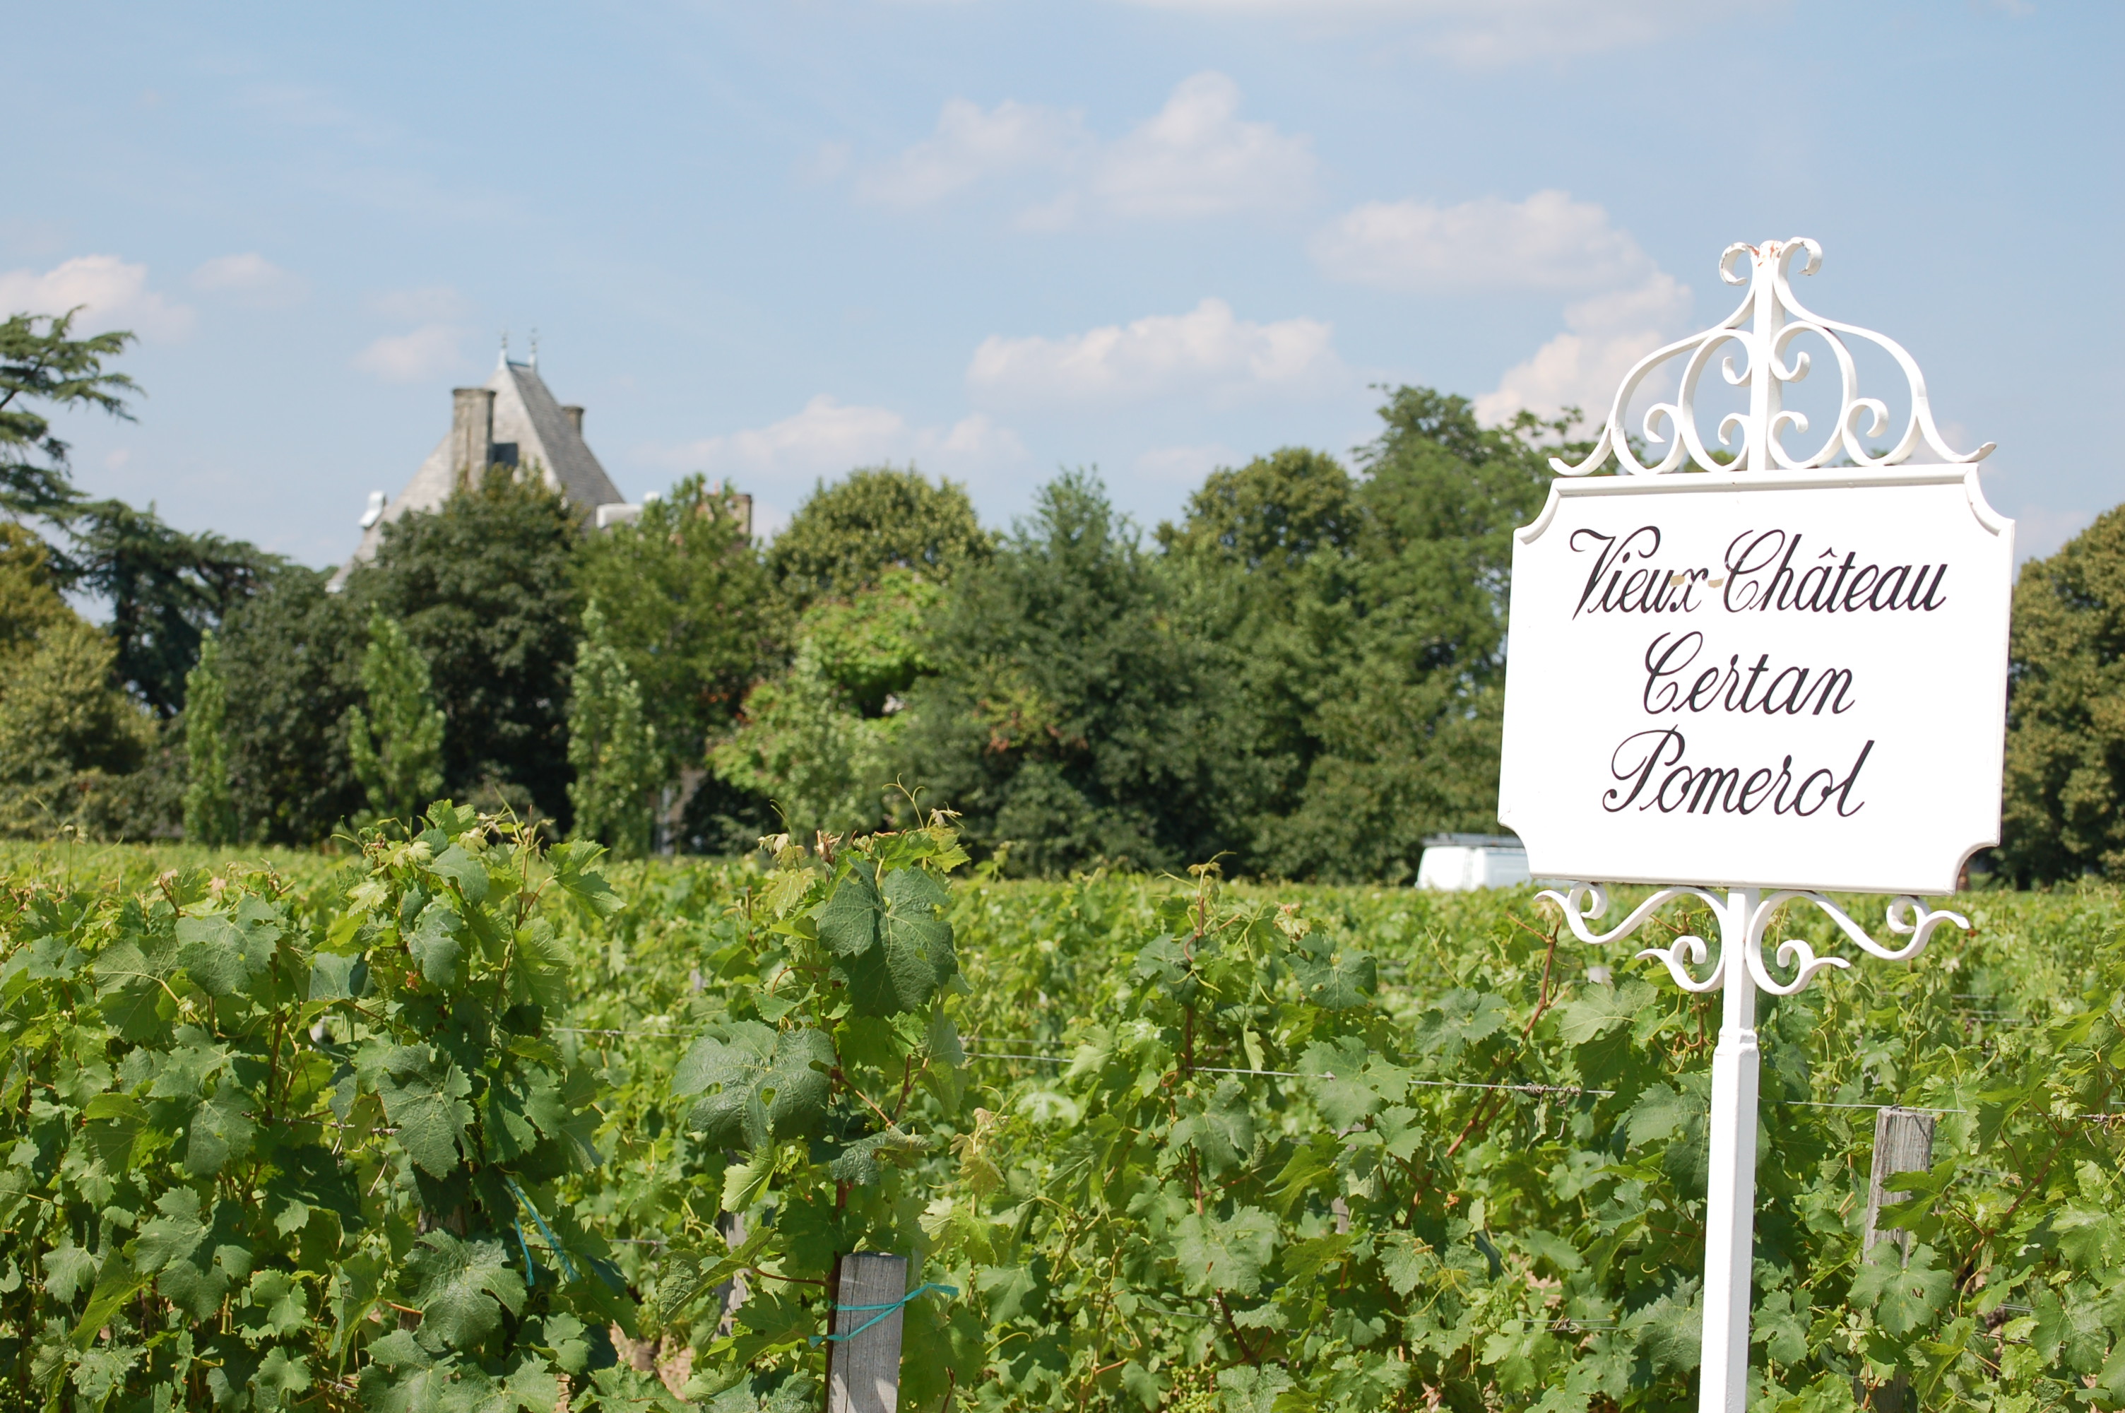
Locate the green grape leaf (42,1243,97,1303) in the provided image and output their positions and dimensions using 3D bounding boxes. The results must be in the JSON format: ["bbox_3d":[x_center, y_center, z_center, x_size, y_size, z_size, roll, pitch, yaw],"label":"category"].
[{"bbox_3d":[-1.170,0.667,5.700,0.068,0.078,0.030,1,-20,10],"label":"green grape leaf"}]

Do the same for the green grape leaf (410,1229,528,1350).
[{"bbox_3d":[-0.646,0.635,5.250,0.130,0.139,0.045,2,-22,1],"label":"green grape leaf"}]

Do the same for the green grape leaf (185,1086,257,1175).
[{"bbox_3d":[-0.935,0.473,5.380,0.082,0.102,0.045,2,-16,6],"label":"green grape leaf"}]

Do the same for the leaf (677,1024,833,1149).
[{"bbox_3d":[-0.314,0.389,4.950,0.158,0.129,0.060,2,-2,-4],"label":"leaf"}]

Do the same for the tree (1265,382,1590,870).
[{"bbox_3d":[7.519,-0.942,98.000,7.065,10.967,7.000,2,-2,0],"label":"tree"}]

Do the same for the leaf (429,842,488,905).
[{"bbox_3d":[-0.660,0.185,5.300,0.068,0.072,0.035,2,-24,-8],"label":"leaf"}]

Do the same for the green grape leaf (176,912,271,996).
[{"bbox_3d":[-0.929,0.276,5.350,0.105,0.097,0.045,2,-22,1],"label":"green grape leaf"}]

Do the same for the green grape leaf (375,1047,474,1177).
[{"bbox_3d":[-0.693,0.439,5.250,0.108,0.146,0.045,2,-2,-8],"label":"green grape leaf"}]

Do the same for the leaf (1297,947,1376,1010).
[{"bbox_3d":[0.365,0.363,6.450,0.104,0.084,0.045,2,-2,3],"label":"leaf"}]

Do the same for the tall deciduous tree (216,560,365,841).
[{"bbox_3d":[-16.424,0.672,103.000,3.607,7.213,4.200,2,-2,0],"label":"tall deciduous tree"}]

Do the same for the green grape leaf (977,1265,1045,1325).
[{"bbox_3d":[-0.072,0.821,6.750,0.095,0.086,0.040,2,-2,-1],"label":"green grape leaf"}]

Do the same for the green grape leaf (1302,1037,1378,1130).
[{"bbox_3d":[0.368,0.499,6.400,0.112,0.122,0.040,1,-20,13],"label":"green grape leaf"}]

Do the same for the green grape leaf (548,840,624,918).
[{"bbox_3d":[-0.512,0.186,5.200,0.080,0.086,0.050,2,-2,-6],"label":"green grape leaf"}]

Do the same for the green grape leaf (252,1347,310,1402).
[{"bbox_3d":[-0.865,0.739,5.350,0.064,0.062,0.035,2,-17,-2],"label":"green grape leaf"}]

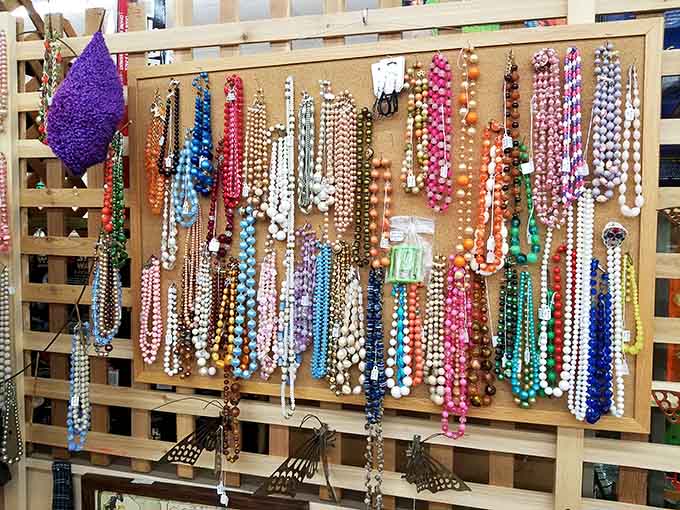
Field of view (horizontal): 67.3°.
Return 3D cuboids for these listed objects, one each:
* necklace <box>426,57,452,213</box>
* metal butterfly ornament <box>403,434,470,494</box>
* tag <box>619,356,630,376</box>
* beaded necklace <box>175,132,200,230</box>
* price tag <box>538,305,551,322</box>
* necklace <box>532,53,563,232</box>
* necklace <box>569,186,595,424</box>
[{"bbox_3d":[0.159,-0.194,0.809,0.030,0.251,0.030,1,3,16],"label":"necklace"},{"bbox_3d":[0.158,0.344,0.839,0.110,0.101,0.070,1,3,16],"label":"metal butterfly ornament"},{"bbox_3d":[0.419,0.164,0.754,0.017,0.029,0.003,1,3,16],"label":"tag"},{"bbox_3d":[-0.281,-0.139,0.939,0.046,0.179,0.025,1,3,16],"label":"beaded necklace"},{"bbox_3d":[0.312,0.088,0.776,0.018,0.025,0.003,1,3,16],"label":"price tag"},{"bbox_3d":[0.319,-0.175,0.781,0.043,0.275,0.028,1,3,16],"label":"necklace"},{"bbox_3d":[0.369,0.079,0.780,0.028,0.353,0.022,1,3,16],"label":"necklace"}]

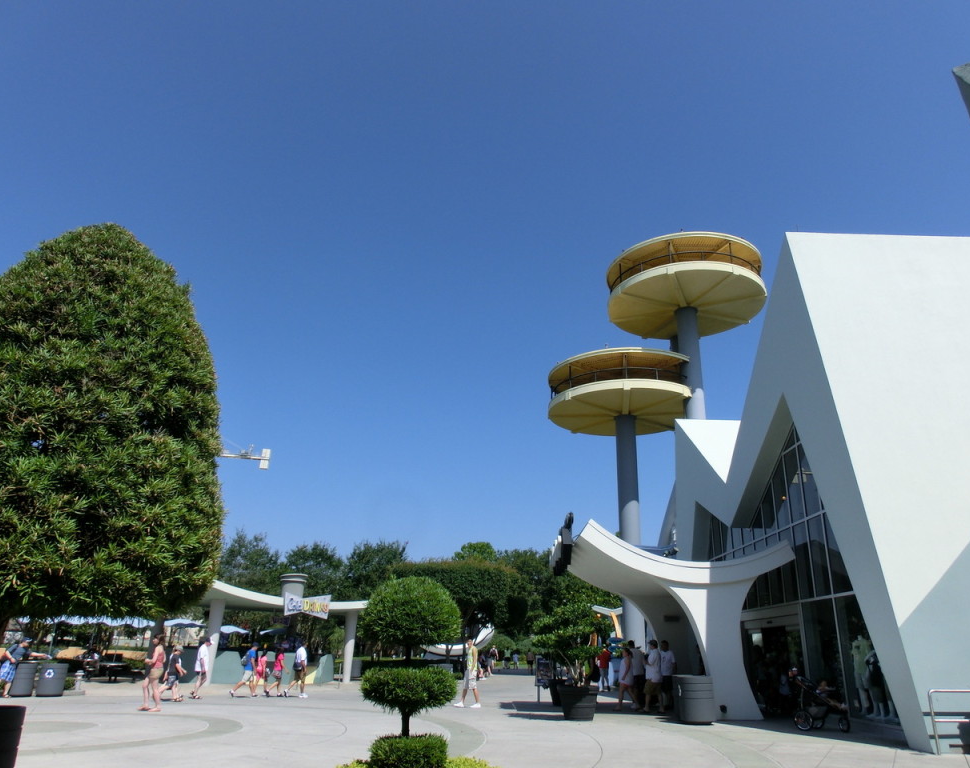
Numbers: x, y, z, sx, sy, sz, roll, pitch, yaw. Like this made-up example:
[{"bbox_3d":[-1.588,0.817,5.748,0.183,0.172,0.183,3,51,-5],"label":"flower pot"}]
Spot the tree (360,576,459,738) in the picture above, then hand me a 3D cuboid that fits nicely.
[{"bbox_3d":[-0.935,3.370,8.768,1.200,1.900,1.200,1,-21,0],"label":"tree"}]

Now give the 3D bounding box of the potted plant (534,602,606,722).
[{"bbox_3d":[2.135,6.884,17.521,1.750,2.500,1.700,1,-21,0],"label":"potted plant"}]

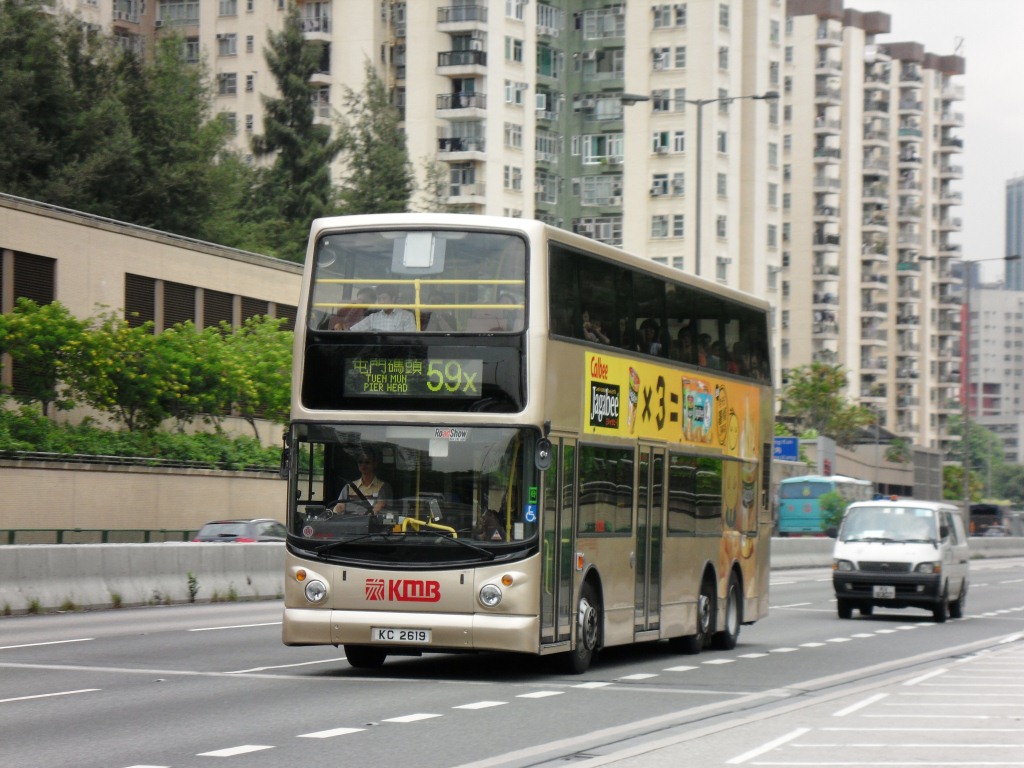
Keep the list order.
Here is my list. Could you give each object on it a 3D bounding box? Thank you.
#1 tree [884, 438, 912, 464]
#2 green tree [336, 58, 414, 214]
[{"bbox_3d":[27.438,4.792,252.000,2.000,1.900,2.000,1,-2,0],"label":"tree"},{"bbox_3d":[-6.507,-9.536,168.000,4.200,12.000,4.200,1,-2,0],"label":"green tree"}]

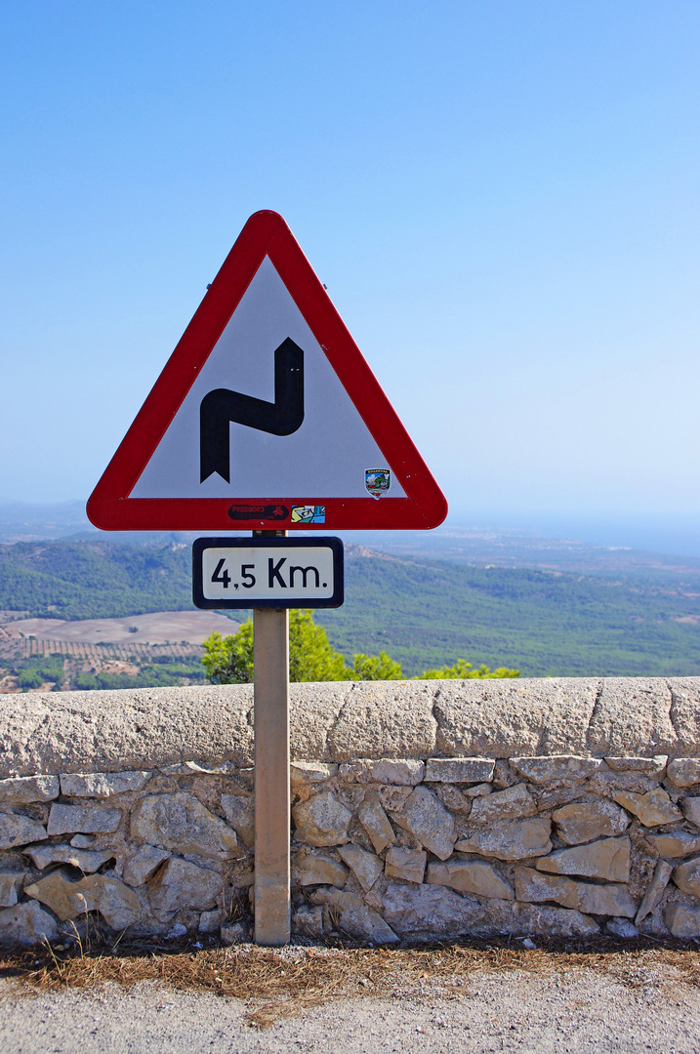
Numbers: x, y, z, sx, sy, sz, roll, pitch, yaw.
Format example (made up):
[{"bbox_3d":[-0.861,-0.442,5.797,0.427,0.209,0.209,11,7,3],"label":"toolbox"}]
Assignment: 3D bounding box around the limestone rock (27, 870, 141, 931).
[{"bbox_3d":[-0.682,0.952,4.535,0.297,0.152,0.170,0,1,0],"label":"limestone rock"}]

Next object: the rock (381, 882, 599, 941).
[{"bbox_3d":[0.363,0.967,4.515,0.549,0.133,0.200,0,1,7],"label":"rock"}]

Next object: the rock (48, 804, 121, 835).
[{"bbox_3d":[-0.676,0.747,4.525,0.190,0.085,0.130,0,1,0],"label":"rock"}]

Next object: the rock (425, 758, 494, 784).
[{"bbox_3d":[0.281,0.621,4.515,0.179,0.065,0.130,0,1,0],"label":"rock"}]

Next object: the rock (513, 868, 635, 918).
[{"bbox_3d":[0.573,0.913,4.475,0.305,0.120,0.170,0,1,7],"label":"rock"}]

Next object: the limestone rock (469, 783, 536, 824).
[{"bbox_3d":[0.390,0.694,4.471,0.166,0.100,0.130,0,1,7],"label":"limestone rock"}]

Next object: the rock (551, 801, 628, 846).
[{"bbox_3d":[0.610,0.738,4.452,0.188,0.108,0.140,0,1,7],"label":"rock"}]

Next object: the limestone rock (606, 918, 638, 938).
[{"bbox_3d":[0.692,1.015,4.475,0.087,0.049,0.090,0,1,0],"label":"limestone rock"}]

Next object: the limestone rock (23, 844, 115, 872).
[{"bbox_3d":[-0.717,0.855,4.606,0.243,0.070,0.140,0,1,7],"label":"limestone rock"}]

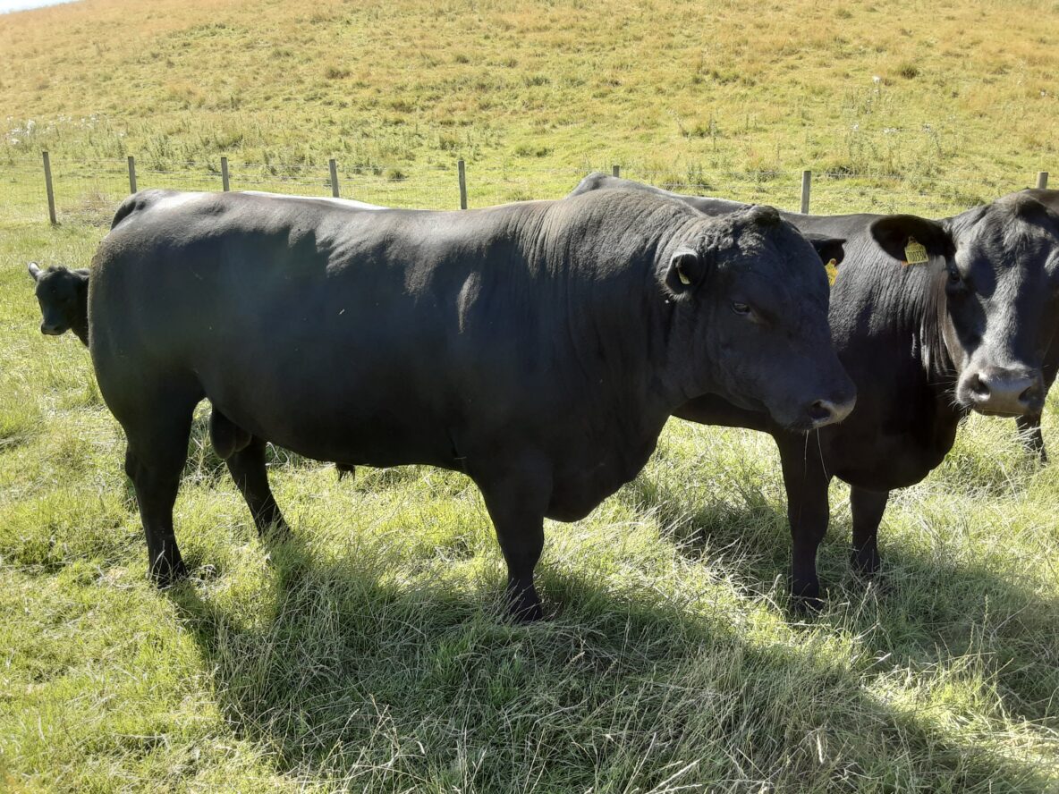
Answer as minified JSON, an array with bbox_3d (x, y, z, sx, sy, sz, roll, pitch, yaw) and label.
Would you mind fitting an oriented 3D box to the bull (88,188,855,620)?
[{"bbox_3d":[-0.215,0.015,3.025,2.550,1.450,0.780,2,15,12],"label":"bull"}]

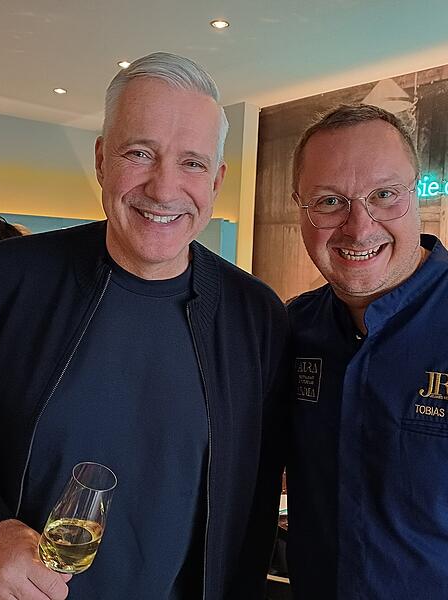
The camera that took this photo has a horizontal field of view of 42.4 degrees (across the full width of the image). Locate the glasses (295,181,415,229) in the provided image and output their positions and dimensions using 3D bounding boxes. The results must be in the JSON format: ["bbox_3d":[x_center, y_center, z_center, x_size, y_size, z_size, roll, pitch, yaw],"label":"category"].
[{"bbox_3d":[0.172,-0.135,0.757,0.145,0.045,0.142,-6,19,13],"label":"glasses"}]

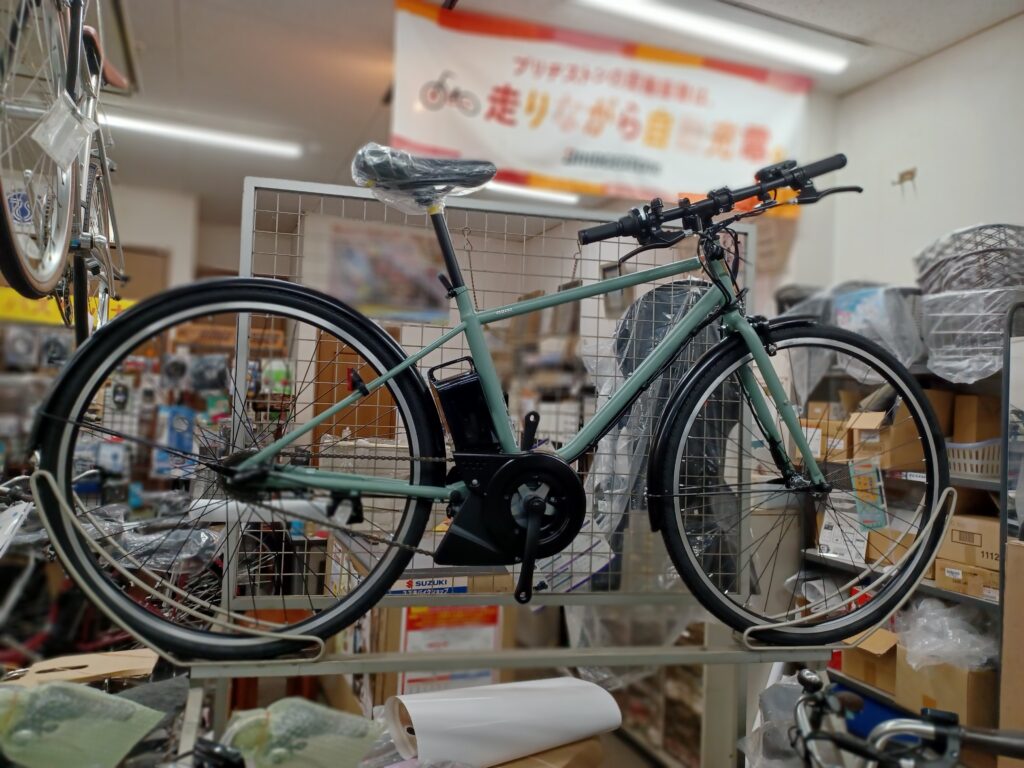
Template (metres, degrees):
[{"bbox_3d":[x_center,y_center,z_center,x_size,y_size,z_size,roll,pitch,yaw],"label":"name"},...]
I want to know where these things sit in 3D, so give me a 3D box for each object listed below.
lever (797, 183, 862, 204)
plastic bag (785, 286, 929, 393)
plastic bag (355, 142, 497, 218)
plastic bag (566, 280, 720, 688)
[{"bbox_3d":[0.627,-0.374,1.460,0.125,0.036,0.045,2,-1,2],"label":"lever"},{"bbox_3d":[1.238,-0.165,2.680,0.300,0.360,0.360,3,-2,-24],"label":"plastic bag"},{"bbox_3d":[-0.169,-0.405,1.444,0.272,0.100,0.165,3,-1,-11],"label":"plastic bag"},{"bbox_3d":[0.412,0.299,2.200,0.440,1.100,0.370,3,-1,-13],"label":"plastic bag"}]

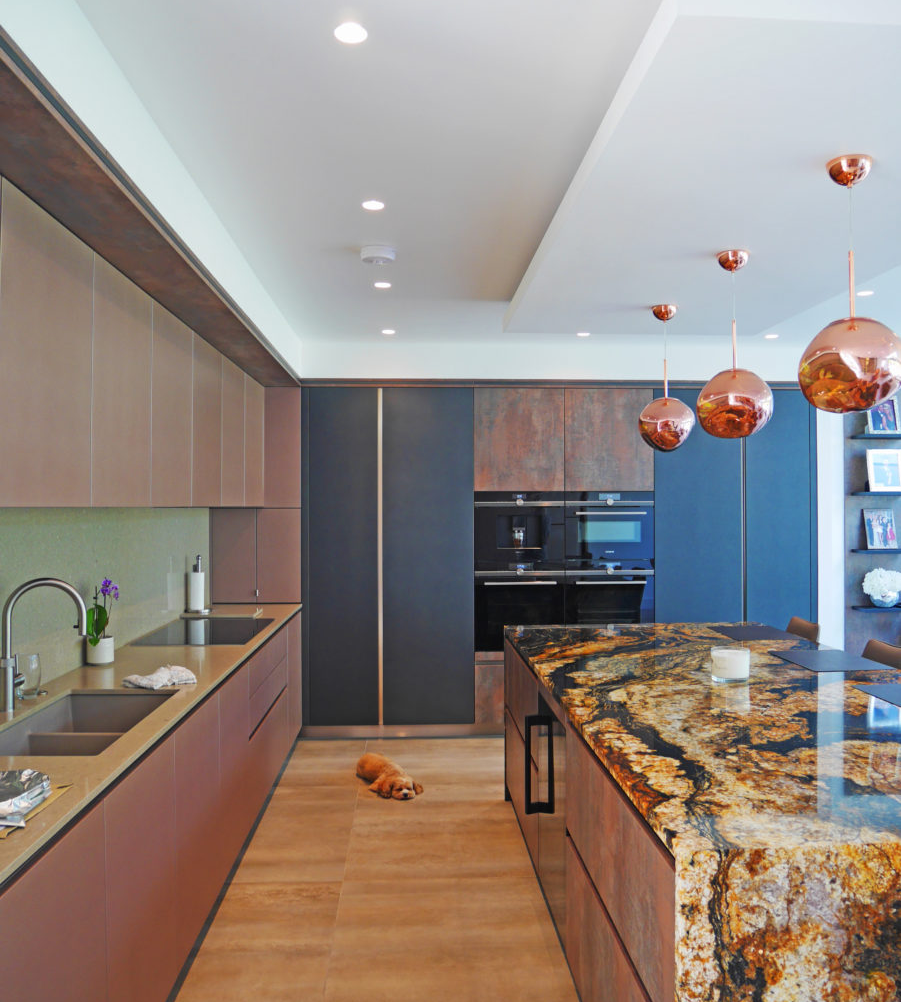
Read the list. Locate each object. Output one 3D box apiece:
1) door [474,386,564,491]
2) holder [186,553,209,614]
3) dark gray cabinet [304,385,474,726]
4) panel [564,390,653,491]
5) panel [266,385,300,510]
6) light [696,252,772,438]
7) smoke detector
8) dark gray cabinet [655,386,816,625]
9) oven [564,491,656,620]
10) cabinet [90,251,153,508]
[{"bbox_3d":[0.454,-0.410,5.944,0.597,0.675,0.040,0,0,-3],"label":"door"},{"bbox_3d":[-1.470,0.481,5.261,0.140,0.335,0.140,0,0,-2],"label":"holder"},{"bbox_3d":[-0.421,0.360,6.252,1.135,2.260,0.600,0,0,-2],"label":"dark gray cabinet"},{"bbox_3d":[1.045,-0.408,6.297,0.595,0.690,0.570,0,0,-2],"label":"panel"},{"bbox_3d":[-1.104,-0.353,6.122,0.238,0.794,0.450,0,0,-3],"label":"panel"},{"bbox_3d":[1.054,-0.574,3.337,0.280,0.685,0.280,0,0,-3],"label":"light"},{"bbox_3d":[-0.301,-1.026,3.770,0.144,0.042,0.144,0,0,-3],"label":"smoke detector"},{"bbox_3d":[1.895,0.412,6.329,1.100,2.328,0.600,0,0,-3],"label":"dark gray cabinet"},{"bbox_3d":[1.046,0.469,6.266,0.602,1.062,0.550,0,0,-3],"label":"oven"},{"bbox_3d":[-1.285,-0.371,3.073,0.350,0.790,0.630,0,0,-2],"label":"cabinet"}]

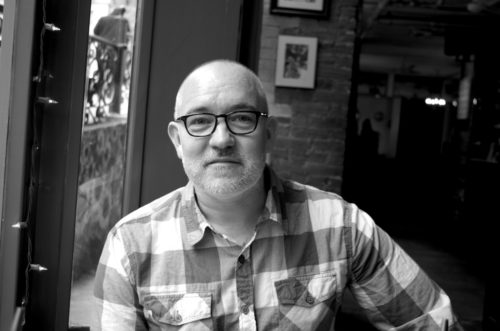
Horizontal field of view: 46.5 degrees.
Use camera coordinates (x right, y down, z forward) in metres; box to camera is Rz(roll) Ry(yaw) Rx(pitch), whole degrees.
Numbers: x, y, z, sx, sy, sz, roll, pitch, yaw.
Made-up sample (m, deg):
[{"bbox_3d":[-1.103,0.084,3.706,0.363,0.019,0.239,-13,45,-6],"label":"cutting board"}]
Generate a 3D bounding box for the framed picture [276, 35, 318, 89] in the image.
[{"bbox_3d":[0.279,-0.622,3.490,0.235,0.307,0.024,5,2,0],"label":"framed picture"}]

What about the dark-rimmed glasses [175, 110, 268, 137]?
[{"bbox_3d":[-0.050,-0.068,1.035,0.145,0.047,0.145,-3,1,-3],"label":"dark-rimmed glasses"}]

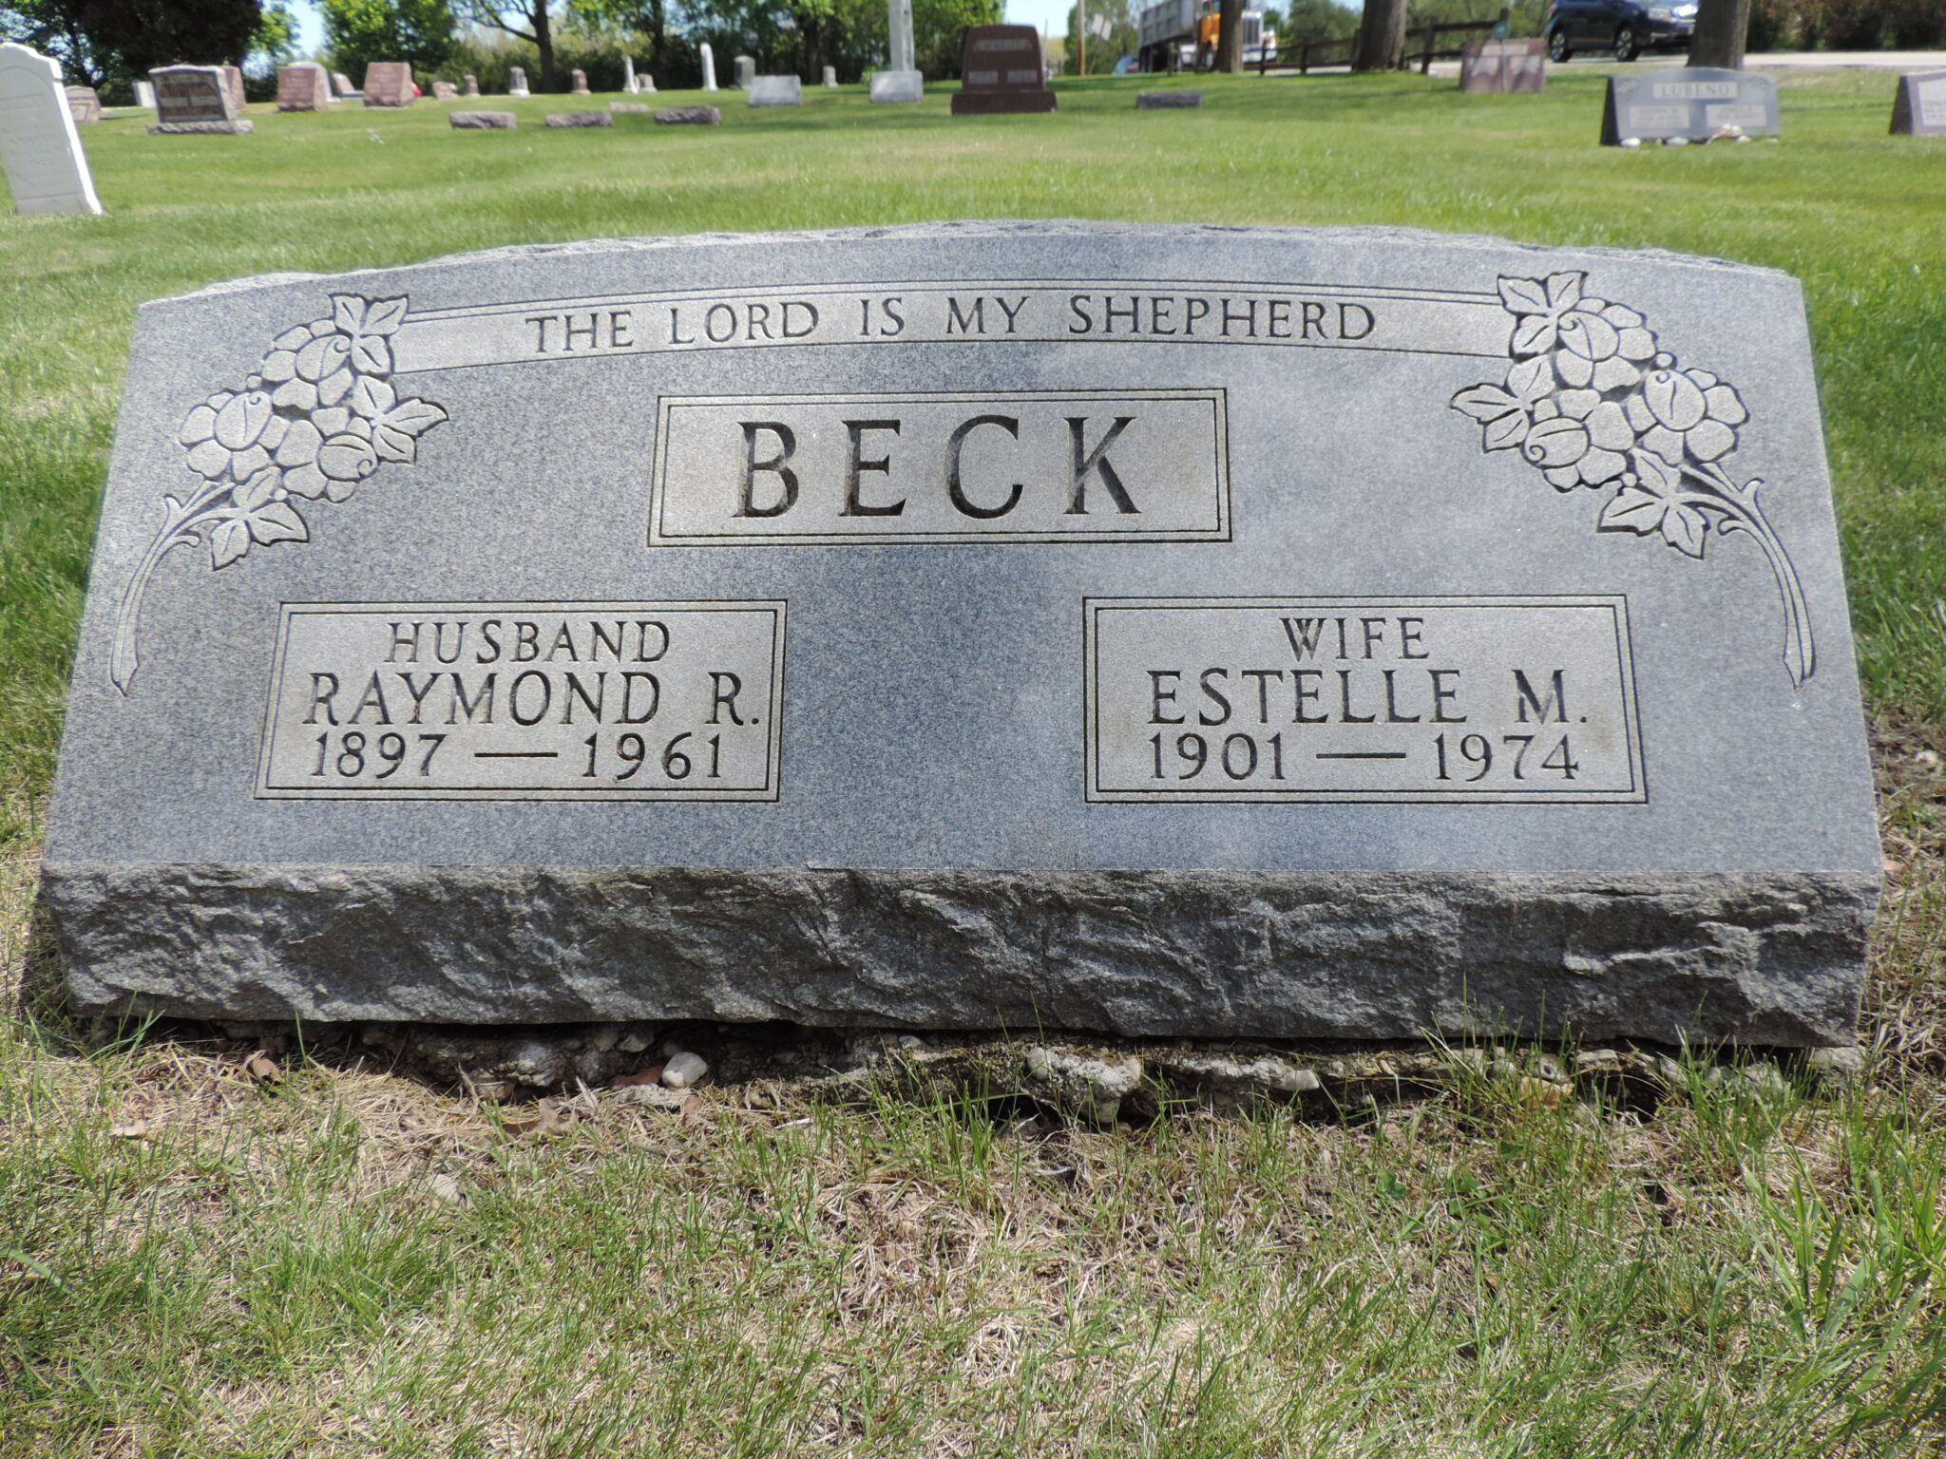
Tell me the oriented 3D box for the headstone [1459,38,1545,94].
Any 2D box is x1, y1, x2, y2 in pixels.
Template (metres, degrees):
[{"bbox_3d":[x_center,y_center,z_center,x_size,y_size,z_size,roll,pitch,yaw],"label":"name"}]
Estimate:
[{"bbox_3d":[6.291,-7.867,16.000,0.900,0.570,0.290,0,25,4],"label":"headstone"}]

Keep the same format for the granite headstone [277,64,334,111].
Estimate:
[{"bbox_3d":[-11.257,-10.670,22.500,0.645,0.660,0.300,1,25,5],"label":"granite headstone"}]

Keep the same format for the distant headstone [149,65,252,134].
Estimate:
[{"bbox_3d":[-9.359,-7.555,16.200,1.080,0.740,0.380,1,25,5],"label":"distant headstone"}]

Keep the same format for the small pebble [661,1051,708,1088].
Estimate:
[{"bbox_3d":[-0.176,0.208,0.825,0.027,0.020,0.023,-2,25,0],"label":"small pebble"}]

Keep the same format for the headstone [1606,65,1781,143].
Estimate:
[{"bbox_3d":[4.913,-4.221,9.150,1.050,0.450,0.260,0,25,4],"label":"headstone"}]

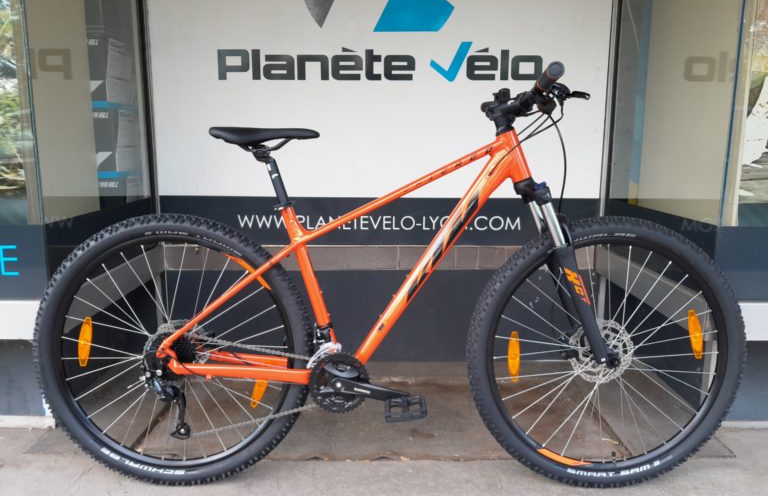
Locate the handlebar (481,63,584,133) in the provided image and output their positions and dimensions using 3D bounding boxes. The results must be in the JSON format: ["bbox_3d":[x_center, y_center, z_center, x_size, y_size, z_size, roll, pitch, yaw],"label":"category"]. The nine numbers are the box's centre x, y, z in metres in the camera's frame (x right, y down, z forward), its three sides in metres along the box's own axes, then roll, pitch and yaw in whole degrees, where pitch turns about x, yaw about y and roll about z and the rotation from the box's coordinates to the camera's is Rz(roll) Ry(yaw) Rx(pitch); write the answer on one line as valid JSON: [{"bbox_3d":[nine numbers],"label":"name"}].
[{"bbox_3d":[0.340,-0.352,1.446,0.165,0.125,0.720,1,7,1],"label":"handlebar"}]

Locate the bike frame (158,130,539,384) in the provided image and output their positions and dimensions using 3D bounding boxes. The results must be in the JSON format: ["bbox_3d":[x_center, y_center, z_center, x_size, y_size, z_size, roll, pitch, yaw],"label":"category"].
[{"bbox_3d":[-0.092,0.032,1.488,0.952,0.665,0.156,0,7,-1],"label":"bike frame"}]

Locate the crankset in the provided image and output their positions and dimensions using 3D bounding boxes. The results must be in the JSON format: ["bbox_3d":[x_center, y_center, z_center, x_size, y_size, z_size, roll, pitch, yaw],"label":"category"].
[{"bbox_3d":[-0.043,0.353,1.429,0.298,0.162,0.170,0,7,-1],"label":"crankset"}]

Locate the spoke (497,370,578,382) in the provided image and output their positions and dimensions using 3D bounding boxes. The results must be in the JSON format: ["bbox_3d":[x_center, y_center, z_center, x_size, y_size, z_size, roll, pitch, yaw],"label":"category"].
[{"bbox_3d":[0.423,0.336,1.528,0.247,0.004,0.004,-7,6,9],"label":"spoke"}]

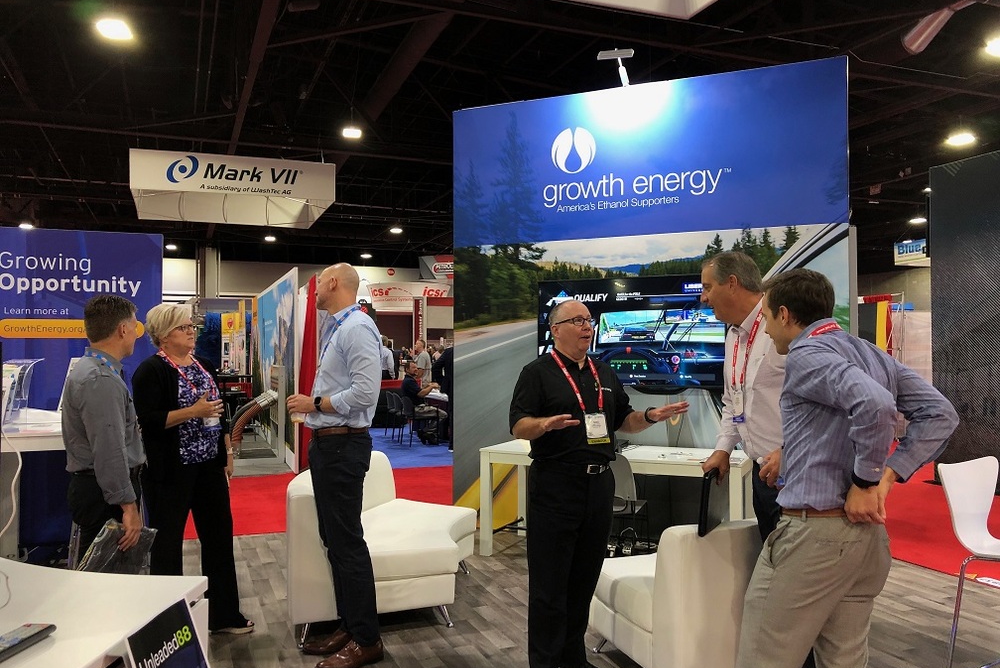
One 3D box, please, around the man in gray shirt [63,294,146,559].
[{"bbox_3d":[-1.656,0.705,3.413,0.360,1.740,0.480,0,-1,-25],"label":"man in gray shirt"}]

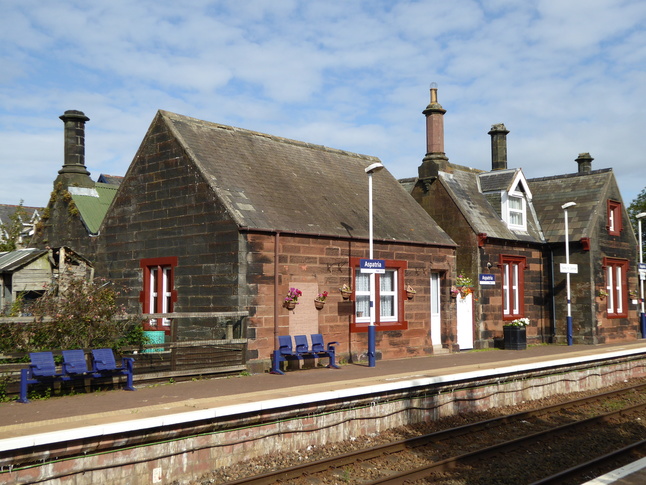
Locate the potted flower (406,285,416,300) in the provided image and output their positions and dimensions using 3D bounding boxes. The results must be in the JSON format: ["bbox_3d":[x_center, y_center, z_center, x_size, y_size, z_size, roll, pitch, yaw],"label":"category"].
[{"bbox_3d":[2.879,1.627,22.473,0.270,0.460,0.220,4,-6,-44],"label":"potted flower"}]

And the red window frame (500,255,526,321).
[{"bbox_3d":[7.356,1.740,26.702,1.900,2.460,0.200,4,-6,-45],"label":"red window frame"}]

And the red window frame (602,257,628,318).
[{"bbox_3d":[12.399,1.924,29.239,2.450,2.500,0.200,4,-6,-45],"label":"red window frame"}]

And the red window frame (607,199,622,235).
[{"bbox_3d":[12.446,-1.012,29.538,1.420,1.500,0.200,4,-6,-45],"label":"red window frame"}]

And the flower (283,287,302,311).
[{"bbox_3d":[-0.833,1.543,18.862,0.430,0.640,0.320,4,-6,-44],"label":"flower"}]

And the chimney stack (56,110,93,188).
[{"bbox_3d":[-9.643,-3.609,26.803,0.980,2.900,0.980,4,-6,-44],"label":"chimney stack"}]

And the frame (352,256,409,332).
[{"bbox_3d":[1.769,1.659,21.623,2.580,2.240,0.180,4,-6,-44],"label":"frame"}]

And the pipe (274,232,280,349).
[{"bbox_3d":[-1.240,1.580,18.565,0.100,3.720,0.100,4,-6,-44],"label":"pipe"}]

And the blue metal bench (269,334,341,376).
[{"bbox_3d":[-0.415,2.995,18.664,2.140,0.930,0.600,4,-6,-44],"label":"blue metal bench"}]

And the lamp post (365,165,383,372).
[{"bbox_3d":[1.473,0.641,19.735,0.220,5.780,0.550,4,-6,-44],"label":"lamp post"}]

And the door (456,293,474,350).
[{"bbox_3d":[5.066,2.793,24.525,1.030,2.020,0.080,4,-6,-45],"label":"door"}]

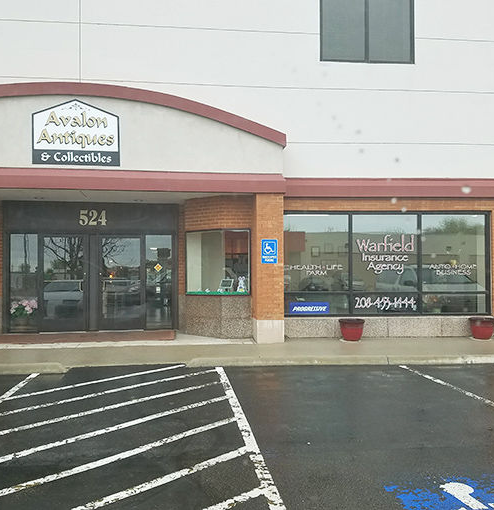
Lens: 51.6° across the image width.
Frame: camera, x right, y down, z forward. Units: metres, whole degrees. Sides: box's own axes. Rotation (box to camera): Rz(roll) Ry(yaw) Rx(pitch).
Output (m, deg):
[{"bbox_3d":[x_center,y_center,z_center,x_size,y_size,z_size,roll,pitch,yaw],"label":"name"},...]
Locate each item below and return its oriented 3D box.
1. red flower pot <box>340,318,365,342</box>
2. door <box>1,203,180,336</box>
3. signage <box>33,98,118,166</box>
[{"bbox_3d":[2.009,1.412,9.722,0.490,0.400,0.490,0,-1,0],"label":"red flower pot"},{"bbox_3d":[-3.252,0.251,10.785,3.550,2.716,0.150,0,-1,-7],"label":"door"},{"bbox_3d":[-3.034,-2.181,9.094,1.508,1.173,0.060,0,-1,-5],"label":"signage"}]

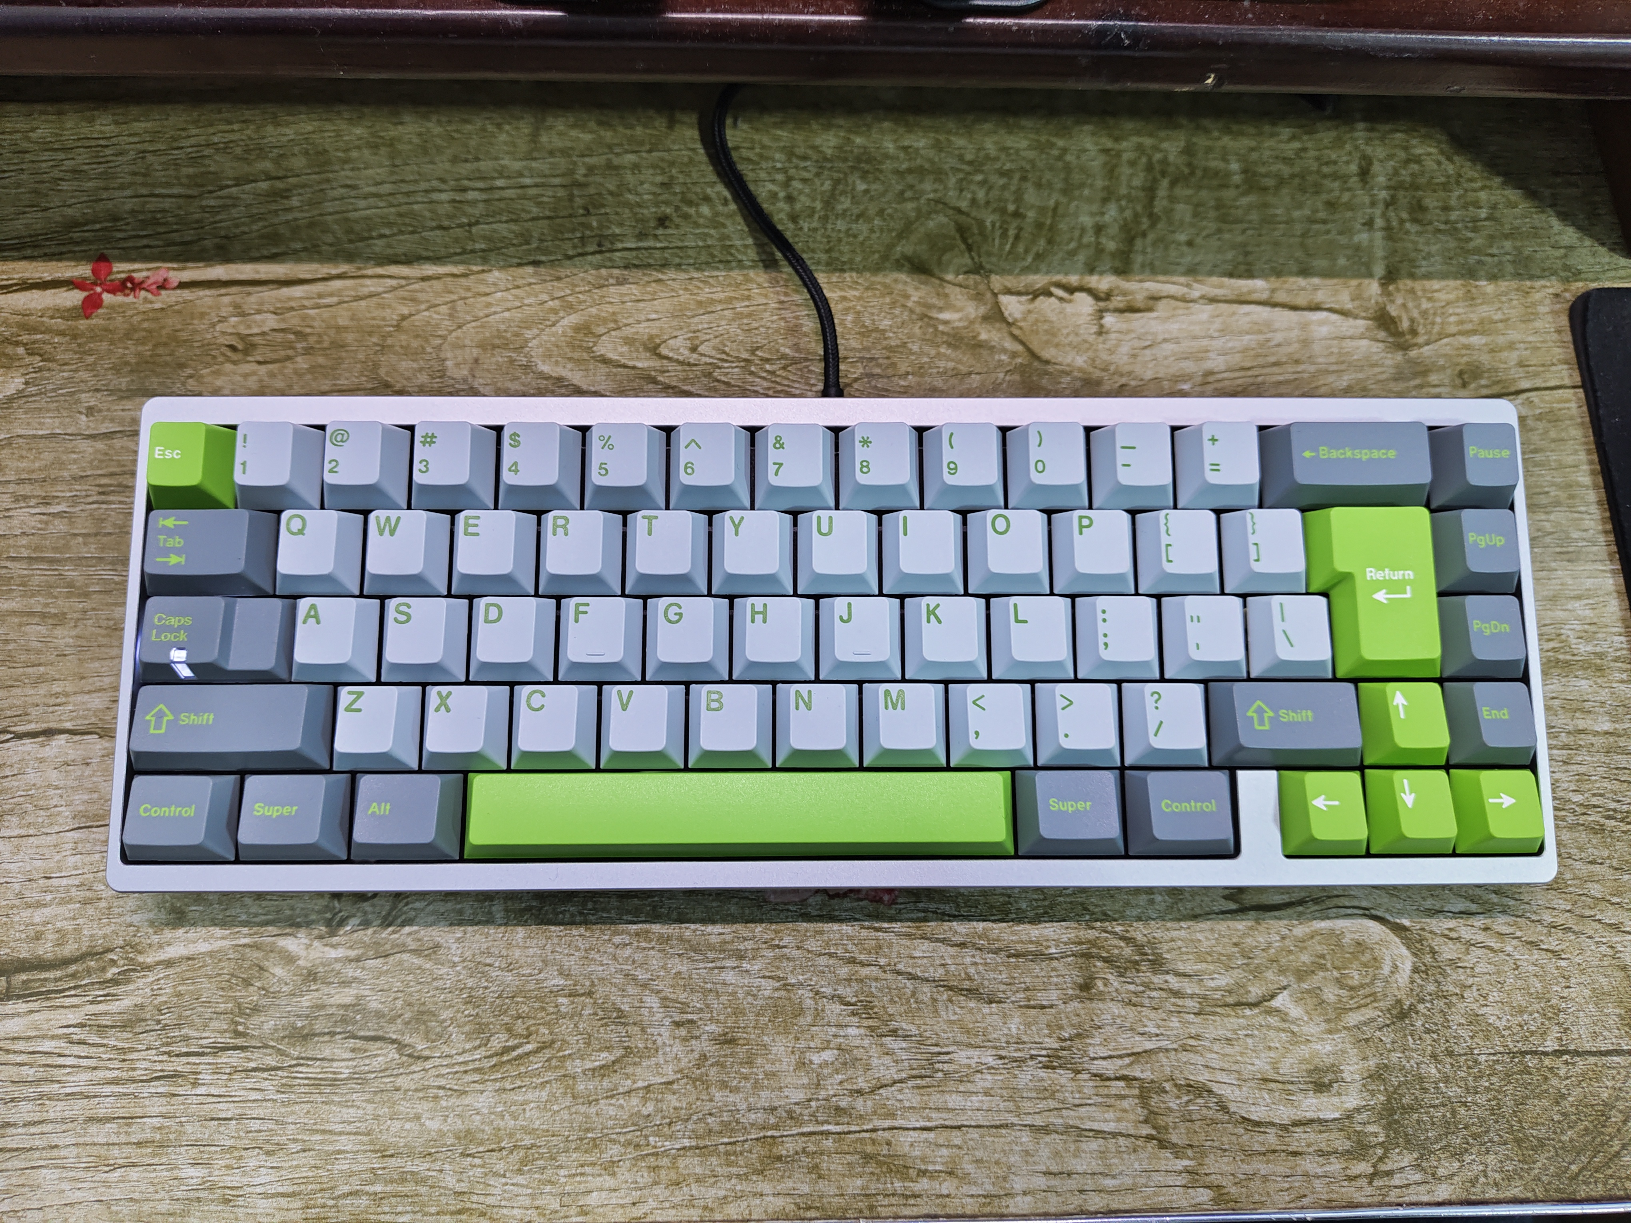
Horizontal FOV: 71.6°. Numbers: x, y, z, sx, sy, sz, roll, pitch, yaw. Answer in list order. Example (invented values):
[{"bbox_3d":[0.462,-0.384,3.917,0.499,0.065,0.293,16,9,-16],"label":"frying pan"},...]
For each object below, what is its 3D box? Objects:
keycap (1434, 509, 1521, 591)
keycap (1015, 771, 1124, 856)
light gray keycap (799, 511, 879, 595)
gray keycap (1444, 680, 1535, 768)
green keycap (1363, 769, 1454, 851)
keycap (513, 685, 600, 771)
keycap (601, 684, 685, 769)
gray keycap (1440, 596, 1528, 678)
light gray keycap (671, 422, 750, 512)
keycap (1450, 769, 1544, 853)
[{"bbox_3d":[0.148,-0.014,0.250,0.018,0.008,0.018,0,83,-1],"label":"keycap"},{"bbox_3d":[0.055,0.043,0.241,0.023,0.008,0.018,0,82,-1],"label":"keycap"},{"bbox_3d":[0.005,-0.013,0.248,0.018,0.007,0.018,0,82,-1],"label":"light gray keycap"},{"bbox_3d":[0.148,0.024,0.246,0.018,0.007,0.018,0,83,-1],"label":"gray keycap"},{"bbox_3d":[0.129,0.043,0.243,0.018,0.007,0.018,0,83,-1],"label":"green keycap"},{"bbox_3d":[-0.057,0.025,0.242,0.018,0.008,0.018,0,83,-1],"label":"keycap"},{"bbox_3d":[-0.038,0.025,0.242,0.018,0.008,0.018,0,83,-1],"label":"keycap"},{"bbox_3d":[0.148,0.005,0.248,0.018,0.007,0.018,0,83,-1],"label":"gray keycap"},{"bbox_3d":[-0.024,-0.032,0.249,0.018,0.009,0.018,0,83,-1],"label":"light gray keycap"},{"bbox_3d":[0.148,0.043,0.243,0.018,0.008,0.018,0,83,-1],"label":"keycap"}]

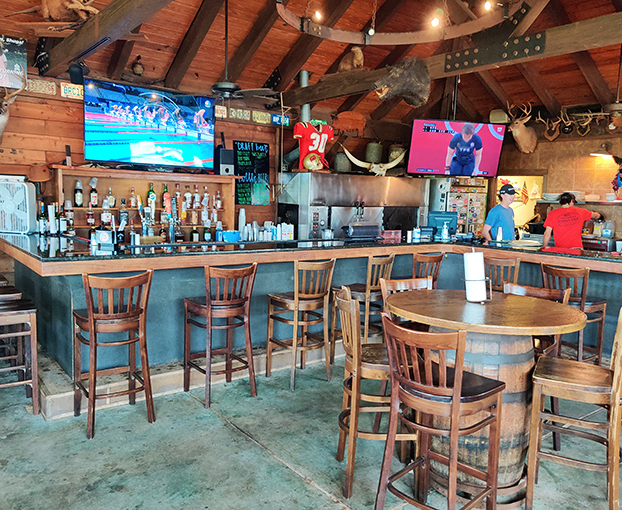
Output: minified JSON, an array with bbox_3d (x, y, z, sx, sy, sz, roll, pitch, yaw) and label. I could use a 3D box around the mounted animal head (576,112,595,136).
[{"bbox_3d":[3.835,-1.833,7.451,0.180,0.320,0.240,-3,8,-38],"label":"mounted animal head"}]

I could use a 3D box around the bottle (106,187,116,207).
[{"bbox_3d":[-2.426,-0.701,6.441,0.100,0.248,0.080,-3,7,-38],"label":"bottle"}]

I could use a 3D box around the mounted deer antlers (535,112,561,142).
[{"bbox_3d":[3.716,-1.995,8.300,0.340,0.440,0.220,7,8,43],"label":"mounted deer antlers"}]

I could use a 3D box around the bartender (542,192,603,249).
[{"bbox_3d":[3.160,0.132,6.561,0.680,1.770,0.450,6,8,34],"label":"bartender"}]

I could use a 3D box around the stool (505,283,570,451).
[{"bbox_3d":[1.363,0.742,3.391,0.440,1.082,0.465,5,7,33],"label":"stool"}]

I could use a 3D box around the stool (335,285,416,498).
[{"bbox_3d":[0.385,0.754,2.999,0.465,1.082,0.440,1,6,-1],"label":"stool"}]

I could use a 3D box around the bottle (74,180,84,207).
[{"bbox_3d":[-2.657,-0.699,6.070,0.085,0.305,0.085,-3,8,-38],"label":"bottle"}]

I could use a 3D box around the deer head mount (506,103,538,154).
[{"bbox_3d":[3.184,-1.914,8.024,0.460,0.760,0.360,-2,8,-35],"label":"deer head mount"}]

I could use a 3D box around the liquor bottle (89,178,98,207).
[{"bbox_3d":[-2.593,-0.738,6.304,0.085,0.346,0.085,-3,7,-38],"label":"liquor bottle"}]

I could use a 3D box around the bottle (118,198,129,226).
[{"bbox_3d":[-2.322,-0.526,6.546,0.092,0.336,0.092,-3,7,-38],"label":"bottle"}]

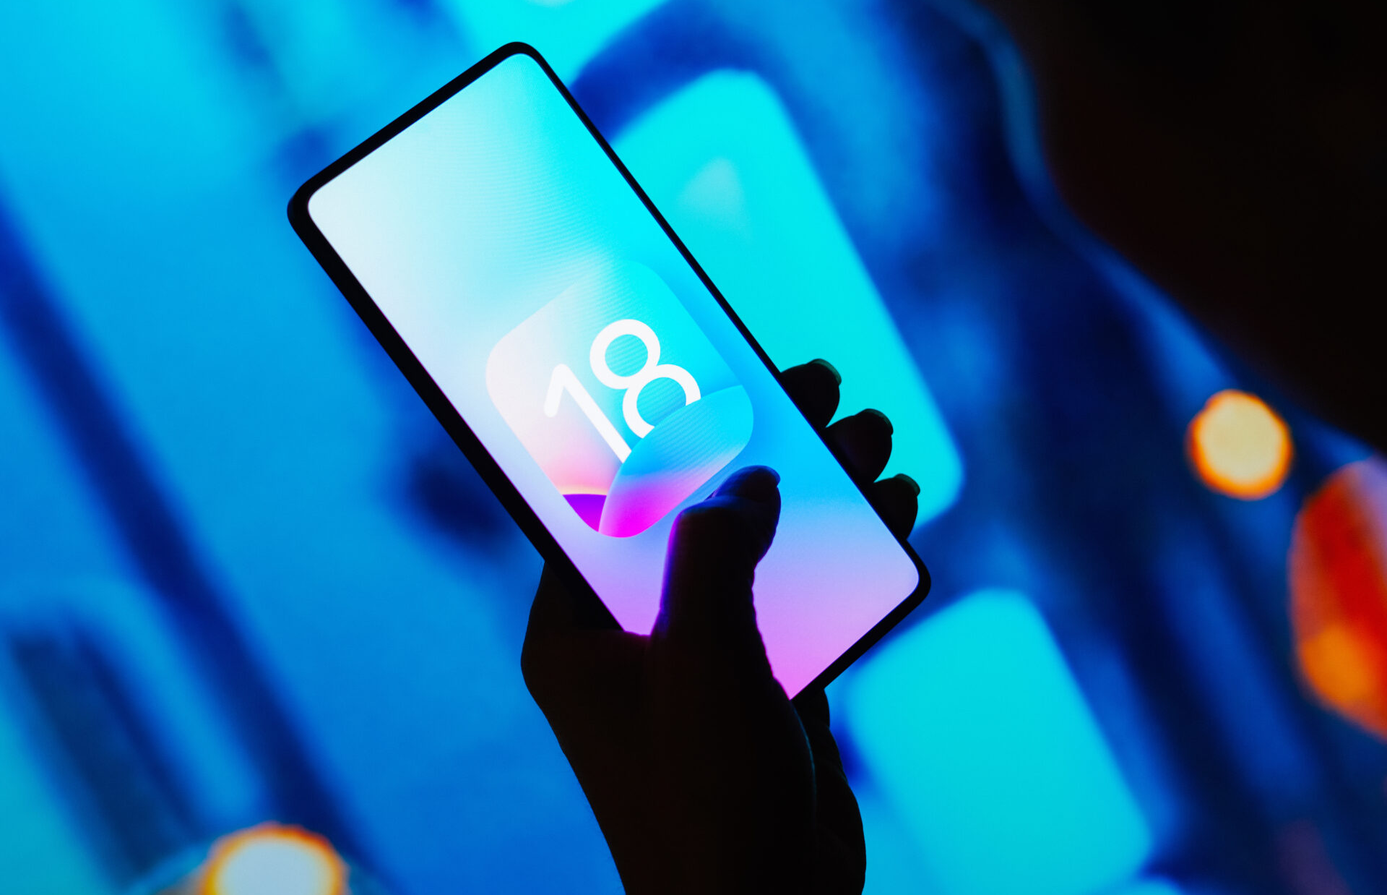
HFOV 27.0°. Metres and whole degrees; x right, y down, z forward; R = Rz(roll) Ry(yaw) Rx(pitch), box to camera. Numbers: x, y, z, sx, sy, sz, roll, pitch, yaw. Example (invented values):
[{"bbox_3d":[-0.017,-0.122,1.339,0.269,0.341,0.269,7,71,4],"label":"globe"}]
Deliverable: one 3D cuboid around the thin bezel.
[{"bbox_3d":[-0.018,-0.011,0.656,0.074,0.161,0.008,-39,4,-27],"label":"thin bezel"}]

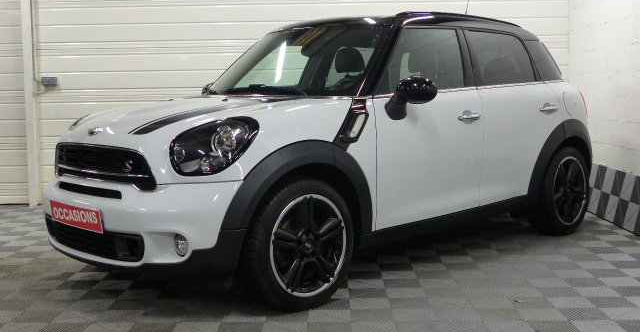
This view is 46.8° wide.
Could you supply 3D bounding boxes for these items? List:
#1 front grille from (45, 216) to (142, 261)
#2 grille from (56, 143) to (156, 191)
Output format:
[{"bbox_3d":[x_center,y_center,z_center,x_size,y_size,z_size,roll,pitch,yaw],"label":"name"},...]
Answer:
[{"bbox_3d":[-1.133,0.353,3.635,0.110,0.155,1.000,-6,8,-45],"label":"front grille"},{"bbox_3d":[-1.113,-0.011,3.612,0.140,0.215,0.970,-6,8,-44],"label":"grille"}]

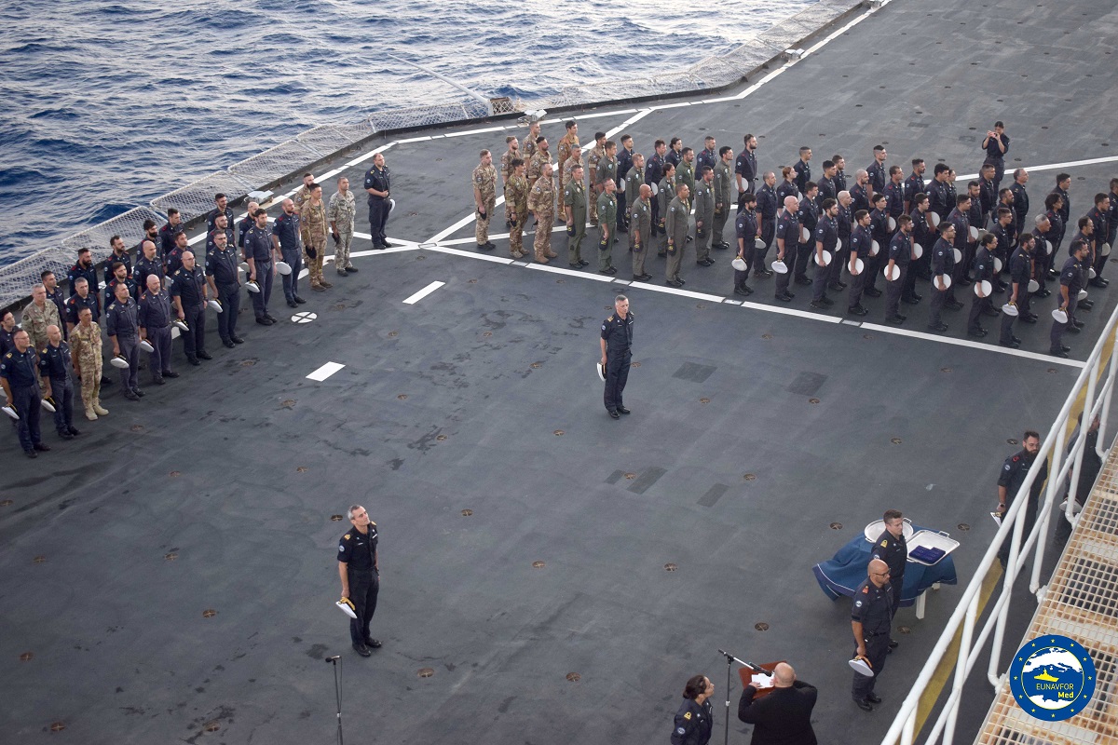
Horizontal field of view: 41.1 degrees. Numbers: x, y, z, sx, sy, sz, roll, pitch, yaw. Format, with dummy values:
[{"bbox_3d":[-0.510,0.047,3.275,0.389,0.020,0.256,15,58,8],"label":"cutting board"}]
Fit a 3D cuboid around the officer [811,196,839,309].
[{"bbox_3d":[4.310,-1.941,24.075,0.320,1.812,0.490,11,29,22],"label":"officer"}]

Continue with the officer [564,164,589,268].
[{"bbox_3d":[0.309,-2.694,25.665,0.330,1.807,0.510,14,30,27],"label":"officer"}]

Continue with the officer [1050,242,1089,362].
[{"bbox_3d":[7.679,-1.125,22.412,0.330,1.798,0.510,14,30,27],"label":"officer"}]

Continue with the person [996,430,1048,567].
[{"bbox_3d":[5.355,1.505,17.267,0.540,1.820,0.360,-12,28,-23],"label":"person"}]

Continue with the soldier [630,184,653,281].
[{"bbox_3d":[1.413,-2.381,25.154,0.320,1.707,0.490,11,29,22],"label":"soldier"}]

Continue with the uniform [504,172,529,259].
[{"bbox_3d":[-0.721,-2.806,26.480,0.340,1.557,0.530,13,29,25],"label":"uniform"}]

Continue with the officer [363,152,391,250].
[{"bbox_3d":[-3.214,-3.081,26.606,0.320,1.774,0.490,15,30,29],"label":"officer"}]

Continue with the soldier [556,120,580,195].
[{"bbox_3d":[0.187,-3.927,28.548,0.360,1.830,0.510,17,31,31],"label":"soldier"}]

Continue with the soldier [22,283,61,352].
[{"bbox_3d":[-7.508,-0.489,21.931,0.350,1.750,0.530,21,33,37],"label":"soldier"}]

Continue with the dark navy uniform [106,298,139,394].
[{"bbox_3d":[-6.229,-0.355,21.410,0.310,1.466,0.490,14,30,27],"label":"dark navy uniform"}]

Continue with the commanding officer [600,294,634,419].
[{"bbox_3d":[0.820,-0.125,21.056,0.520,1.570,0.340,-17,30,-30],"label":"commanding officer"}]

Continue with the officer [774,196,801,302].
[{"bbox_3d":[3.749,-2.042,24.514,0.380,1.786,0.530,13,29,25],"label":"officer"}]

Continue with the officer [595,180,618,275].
[{"bbox_3d":[0.827,-2.547,25.842,0.350,1.710,0.490,16,30,30],"label":"officer"}]

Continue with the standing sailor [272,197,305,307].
[{"bbox_3d":[-4.386,-1.953,24.218,0.330,1.805,0.510,16,31,30],"label":"standing sailor"}]

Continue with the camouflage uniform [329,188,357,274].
[{"bbox_3d":[-3.738,-2.463,25.761,0.330,1.507,0.510,17,31,31],"label":"camouflage uniform"}]

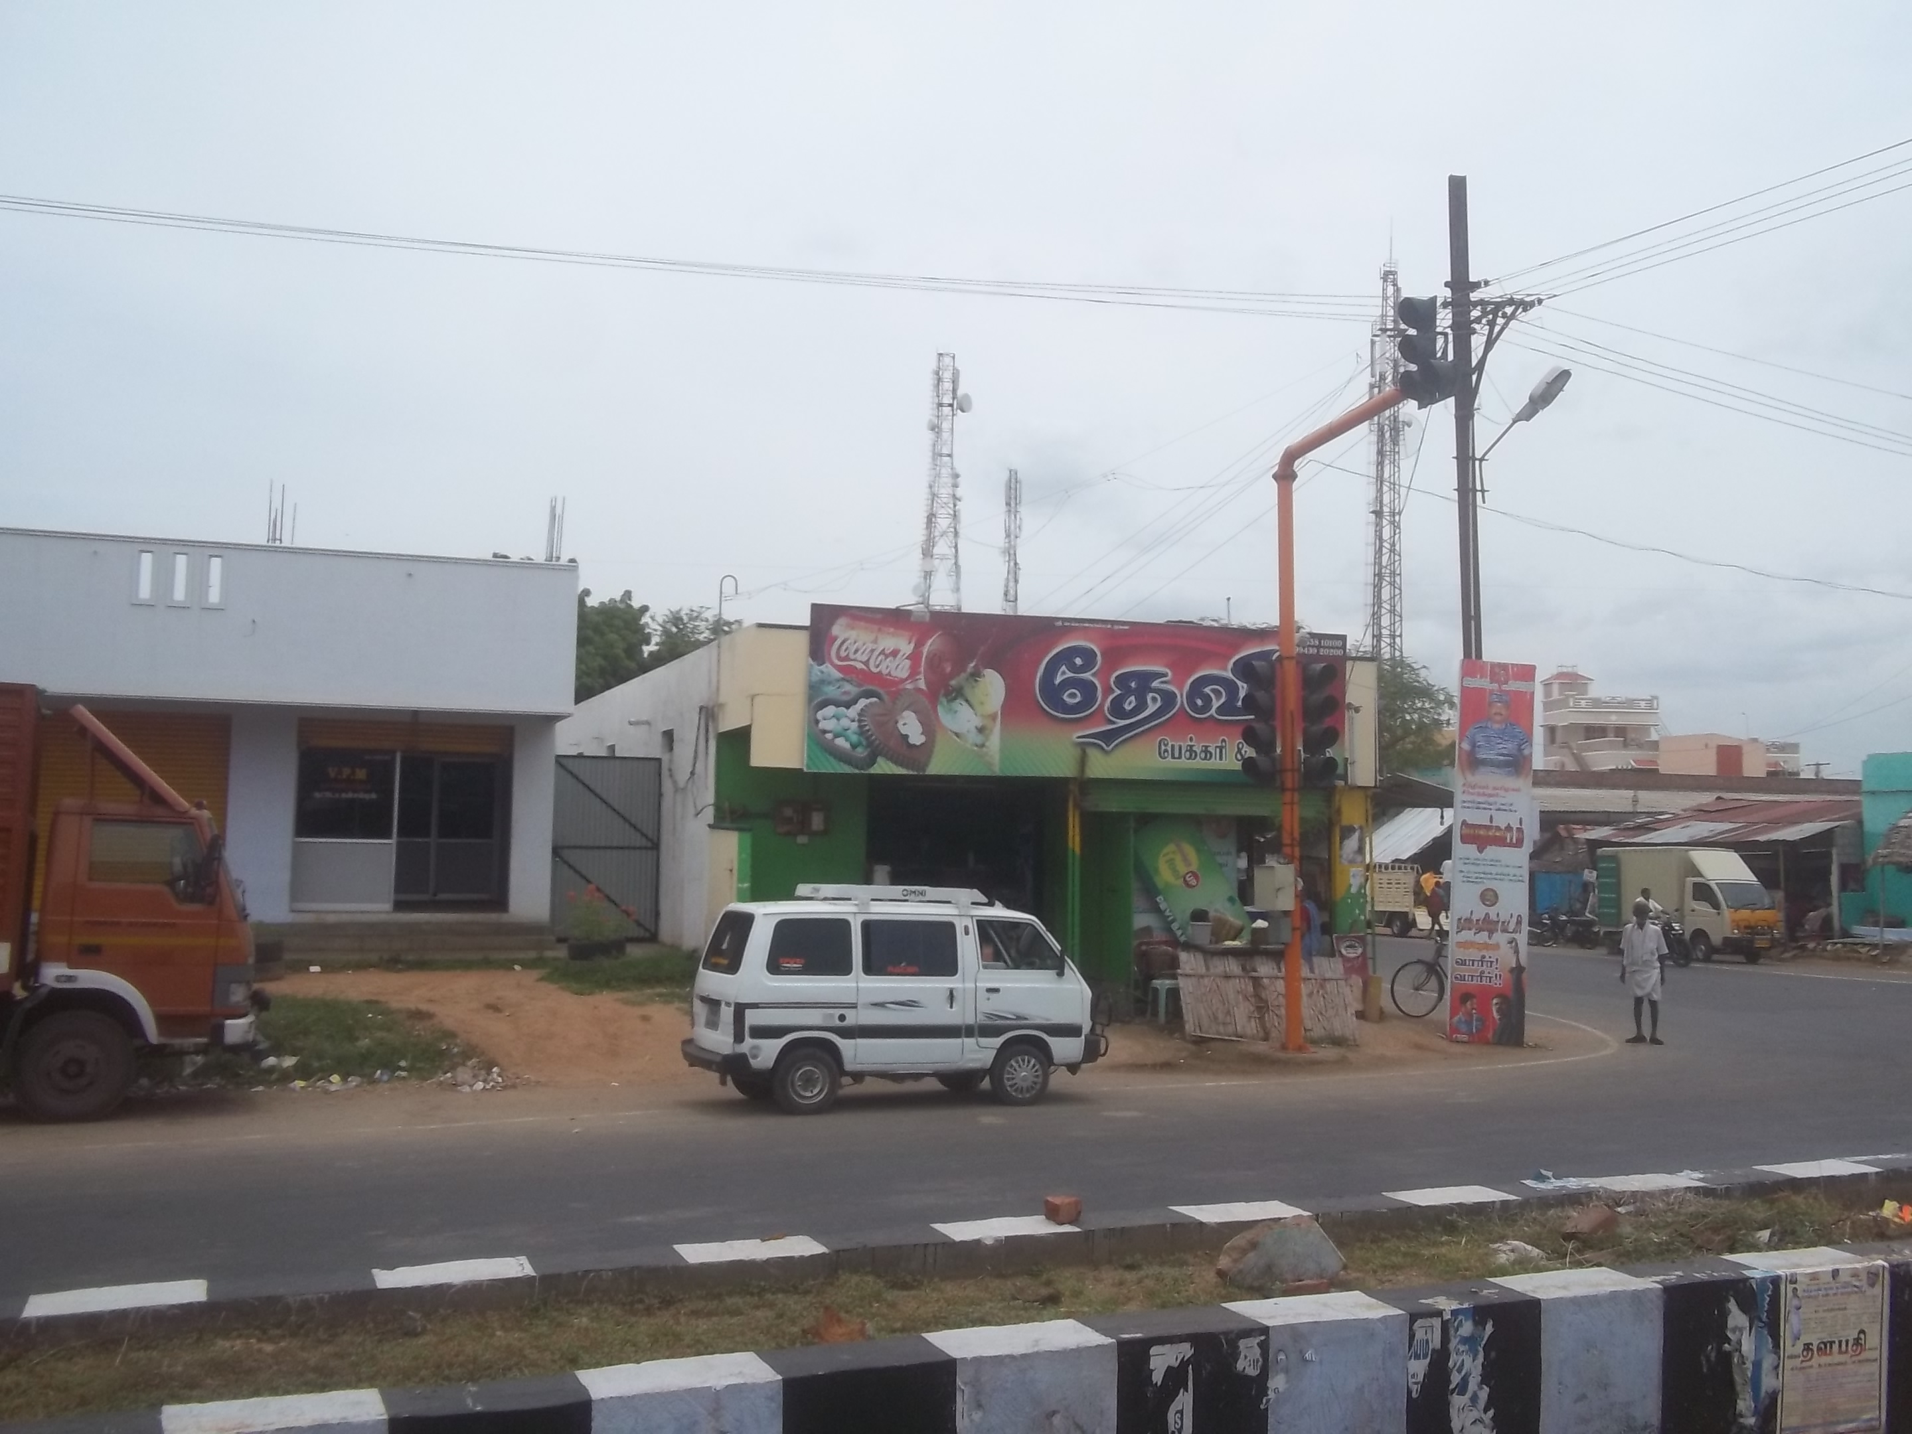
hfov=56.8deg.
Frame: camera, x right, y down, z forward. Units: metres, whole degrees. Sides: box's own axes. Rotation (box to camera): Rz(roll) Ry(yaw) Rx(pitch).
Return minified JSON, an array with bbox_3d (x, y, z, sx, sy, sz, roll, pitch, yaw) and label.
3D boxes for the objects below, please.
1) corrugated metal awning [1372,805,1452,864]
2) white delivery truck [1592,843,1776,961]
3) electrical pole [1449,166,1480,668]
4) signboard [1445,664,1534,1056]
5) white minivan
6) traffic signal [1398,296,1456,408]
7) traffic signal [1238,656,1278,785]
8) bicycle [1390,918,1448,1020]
[{"bbox_3d":[12.954,3.365,51.021,2.600,1.600,3.200,2,-5,-19],"label":"corrugated metal awning"},{"bbox_3d":[16.005,4.128,38.883,1.520,2.380,3.800,3,-5,-23],"label":"white delivery truck"},{"bbox_3d":[6.212,-1.427,21.286,0.200,10.459,0.210,1,-5,-23],"label":"electrical pole"},{"bbox_3d":[6.172,1.548,20.289,0.840,4.370,0.060,3,-5,-4],"label":"signboard"},{"bbox_3d":[-0.510,2.314,14.854,3.400,1.750,1.420,3,-5,-23],"label":"white minivan"},{"bbox_3d":[4.412,-3.423,16.600,0.420,1.040,0.380,3,-5,-23],"label":"traffic signal"},{"bbox_3d":[3.341,0.049,19.521,0.360,1.360,0.340,3,-5,-23],"label":"traffic signal"},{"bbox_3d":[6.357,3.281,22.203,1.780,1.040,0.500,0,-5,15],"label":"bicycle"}]

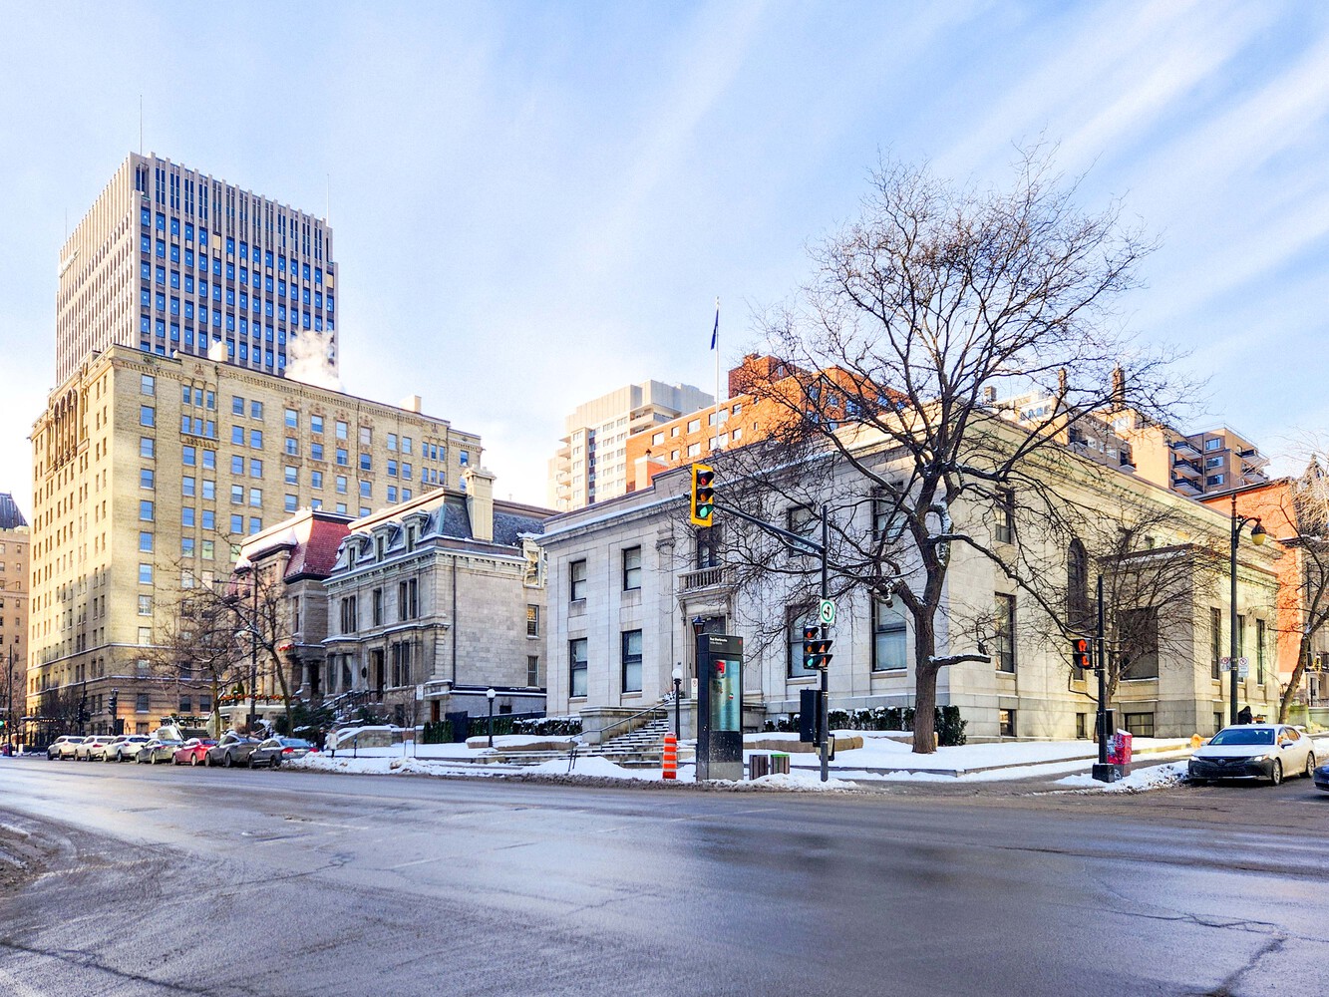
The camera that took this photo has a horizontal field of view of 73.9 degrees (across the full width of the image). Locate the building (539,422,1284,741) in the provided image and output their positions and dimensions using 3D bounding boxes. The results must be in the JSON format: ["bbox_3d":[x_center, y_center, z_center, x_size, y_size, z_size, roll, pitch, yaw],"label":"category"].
[{"bbox_3d":[16.610,7.213,55.371,38.000,12.800,28.500,10,-15,-42],"label":"building"}]

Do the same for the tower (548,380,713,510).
[{"bbox_3d":[-5.467,6.173,175.668,20.000,50.000,30.000,10,-15,-43],"label":"tower"}]

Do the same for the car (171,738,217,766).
[{"bbox_3d":[-29.046,15.700,54.600,4.400,1.470,1.780,-10,-15,41],"label":"car"}]

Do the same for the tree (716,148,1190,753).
[{"bbox_3d":[9.298,-1.559,28.500,14.500,19.000,13.500,-3,-8,18],"label":"tree"}]

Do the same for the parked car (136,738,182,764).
[{"bbox_3d":[-33.677,16.844,58.700,4.600,1.460,1.800,-10,-15,41],"label":"parked car"}]

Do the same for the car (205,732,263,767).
[{"bbox_3d":[-21.615,12.677,44.671,4.550,1.550,1.830,-7,-11,42],"label":"car"}]

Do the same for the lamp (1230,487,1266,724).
[{"bbox_3d":[17.350,3.860,26.400,0.450,8.100,1.150,8,-11,-44],"label":"lamp"}]

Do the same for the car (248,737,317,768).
[{"bbox_3d":[-20.491,13.684,47.300,4.700,1.450,1.830,-10,-15,41],"label":"car"}]

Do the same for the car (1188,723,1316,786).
[{"bbox_3d":[15.840,6.829,23.700,4.850,1.450,1.840,10,-15,-41],"label":"car"}]

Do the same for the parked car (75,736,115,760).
[{"bbox_3d":[-38.662,16.976,60.271,4.550,1.620,1.830,-7,-11,42],"label":"parked car"}]

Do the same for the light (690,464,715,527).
[{"bbox_3d":[0.841,-0.069,19.600,0.400,1.280,0.600,-8,-11,43],"label":"light"}]

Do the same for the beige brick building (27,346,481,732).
[{"bbox_3d":[-56.395,9.927,120.719,42.000,41.000,38.000,10,-15,-43],"label":"beige brick building"}]

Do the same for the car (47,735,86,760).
[{"bbox_3d":[-43.584,18.230,64.775,4.550,1.640,1.830,-7,-11,42],"label":"car"}]

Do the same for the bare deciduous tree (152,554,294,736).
[{"bbox_3d":[-24.454,8.730,49.000,7.800,11.000,7.000,4,-9,-26],"label":"bare deciduous tree"}]

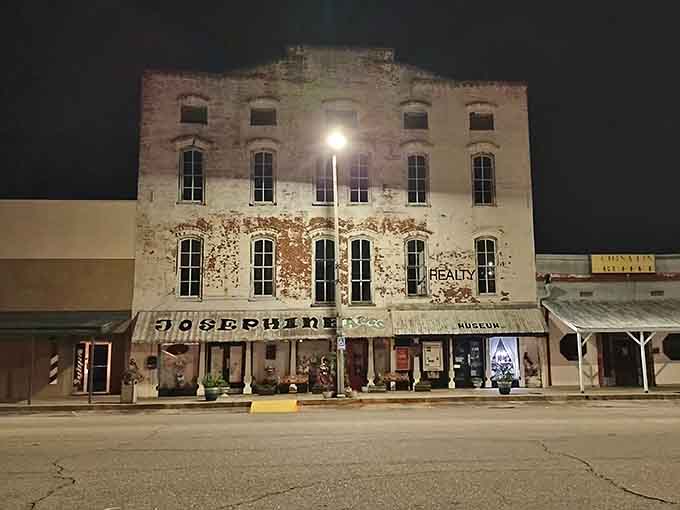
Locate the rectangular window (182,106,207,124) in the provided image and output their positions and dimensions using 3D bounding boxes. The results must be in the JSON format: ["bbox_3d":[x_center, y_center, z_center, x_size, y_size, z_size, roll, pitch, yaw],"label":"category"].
[{"bbox_3d":[-6.344,-6.115,23.086,1.126,0.905,0.180,0,-7,-6],"label":"rectangular window"}]

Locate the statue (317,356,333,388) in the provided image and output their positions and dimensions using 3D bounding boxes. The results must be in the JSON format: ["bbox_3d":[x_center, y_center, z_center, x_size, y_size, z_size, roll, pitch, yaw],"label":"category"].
[{"bbox_3d":[-0.647,4.902,22.126,0.668,1.310,0.500,0,-7,-4],"label":"statue"}]

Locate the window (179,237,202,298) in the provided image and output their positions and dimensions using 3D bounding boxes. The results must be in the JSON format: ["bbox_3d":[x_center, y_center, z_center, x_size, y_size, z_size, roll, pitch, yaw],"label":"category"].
[{"bbox_3d":[-6.418,0.537,22.771,1.012,2.500,0.200,0,-7,-4],"label":"window"}]

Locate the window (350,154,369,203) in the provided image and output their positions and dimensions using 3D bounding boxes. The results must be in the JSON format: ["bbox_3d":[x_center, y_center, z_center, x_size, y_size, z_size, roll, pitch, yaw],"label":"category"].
[{"bbox_3d":[0.876,-3.382,23.526,0.874,2.206,0.180,0,-7,-6],"label":"window"}]

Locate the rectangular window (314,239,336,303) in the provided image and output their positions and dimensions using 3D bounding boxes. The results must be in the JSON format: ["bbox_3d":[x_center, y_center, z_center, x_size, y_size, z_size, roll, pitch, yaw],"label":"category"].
[{"bbox_3d":[-0.601,0.696,22.367,0.992,2.799,0.180,0,-8,-5],"label":"rectangular window"}]

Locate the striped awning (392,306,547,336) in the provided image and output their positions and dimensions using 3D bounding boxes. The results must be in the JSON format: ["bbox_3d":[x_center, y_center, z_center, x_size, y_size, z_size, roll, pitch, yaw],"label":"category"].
[{"bbox_3d":[5.573,2.849,22.786,6.580,1.140,0.850,0,-7,-6],"label":"striped awning"}]

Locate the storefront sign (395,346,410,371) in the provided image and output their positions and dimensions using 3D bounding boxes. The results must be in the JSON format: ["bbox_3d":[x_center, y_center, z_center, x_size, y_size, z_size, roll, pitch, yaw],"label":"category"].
[{"bbox_3d":[2.615,4.312,22.100,0.654,0.983,0.060,0,-8,-5],"label":"storefront sign"}]

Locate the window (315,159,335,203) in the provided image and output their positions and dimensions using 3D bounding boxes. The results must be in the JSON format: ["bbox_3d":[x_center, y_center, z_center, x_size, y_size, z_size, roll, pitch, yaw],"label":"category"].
[{"bbox_3d":[-0.637,-3.241,22.919,0.930,2.182,0.180,0,-8,-5],"label":"window"}]

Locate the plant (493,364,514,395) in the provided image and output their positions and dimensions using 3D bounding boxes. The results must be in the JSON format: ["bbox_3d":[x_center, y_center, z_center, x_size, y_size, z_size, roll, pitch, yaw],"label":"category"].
[{"bbox_3d":[6.638,5.054,21.533,0.888,1.193,0.888,0,-7,-4],"label":"plant"}]

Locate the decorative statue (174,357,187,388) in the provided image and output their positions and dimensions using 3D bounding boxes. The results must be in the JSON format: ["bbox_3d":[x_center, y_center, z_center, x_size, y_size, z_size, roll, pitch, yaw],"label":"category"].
[{"bbox_3d":[-6.787,5.000,22.571,0.501,1.337,0.400,0,-7,-4],"label":"decorative statue"}]

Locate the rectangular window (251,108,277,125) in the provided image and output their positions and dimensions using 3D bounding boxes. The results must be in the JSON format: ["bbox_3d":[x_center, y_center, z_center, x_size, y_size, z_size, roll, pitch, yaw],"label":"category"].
[{"bbox_3d":[-3.430,-6.165,23.782,1.156,0.838,0.200,0,-7,-4],"label":"rectangular window"}]

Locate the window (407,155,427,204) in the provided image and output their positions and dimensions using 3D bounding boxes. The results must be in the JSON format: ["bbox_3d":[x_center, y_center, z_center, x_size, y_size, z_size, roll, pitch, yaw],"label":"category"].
[{"bbox_3d":[3.456,-3.411,23.964,0.916,2.314,0.200,0,-7,-4],"label":"window"}]

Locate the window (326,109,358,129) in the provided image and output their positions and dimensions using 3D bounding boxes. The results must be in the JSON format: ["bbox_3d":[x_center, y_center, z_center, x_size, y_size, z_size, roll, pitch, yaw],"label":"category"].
[{"bbox_3d":[0.112,-6.120,23.779,1.444,0.933,0.180,0,-7,-6],"label":"window"}]

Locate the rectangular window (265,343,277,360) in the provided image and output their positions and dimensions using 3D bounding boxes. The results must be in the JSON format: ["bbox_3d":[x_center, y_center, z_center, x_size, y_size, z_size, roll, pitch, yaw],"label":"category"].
[{"bbox_3d":[-2.941,4.109,22.526,0.484,0.733,0.120,0,-7,-6],"label":"rectangular window"}]

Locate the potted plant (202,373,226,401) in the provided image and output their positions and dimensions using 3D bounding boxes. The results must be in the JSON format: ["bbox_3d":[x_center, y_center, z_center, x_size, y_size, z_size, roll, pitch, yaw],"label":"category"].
[{"bbox_3d":[-4.794,5.033,20.300,0.938,1.050,0.863,0,-8,-5],"label":"potted plant"}]

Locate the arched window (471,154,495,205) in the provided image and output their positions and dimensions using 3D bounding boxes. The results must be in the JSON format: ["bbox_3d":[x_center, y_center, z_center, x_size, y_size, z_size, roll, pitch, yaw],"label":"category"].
[{"bbox_3d":[6.378,-3.361,23.532,1.026,2.357,0.180,0,-8,-5],"label":"arched window"}]

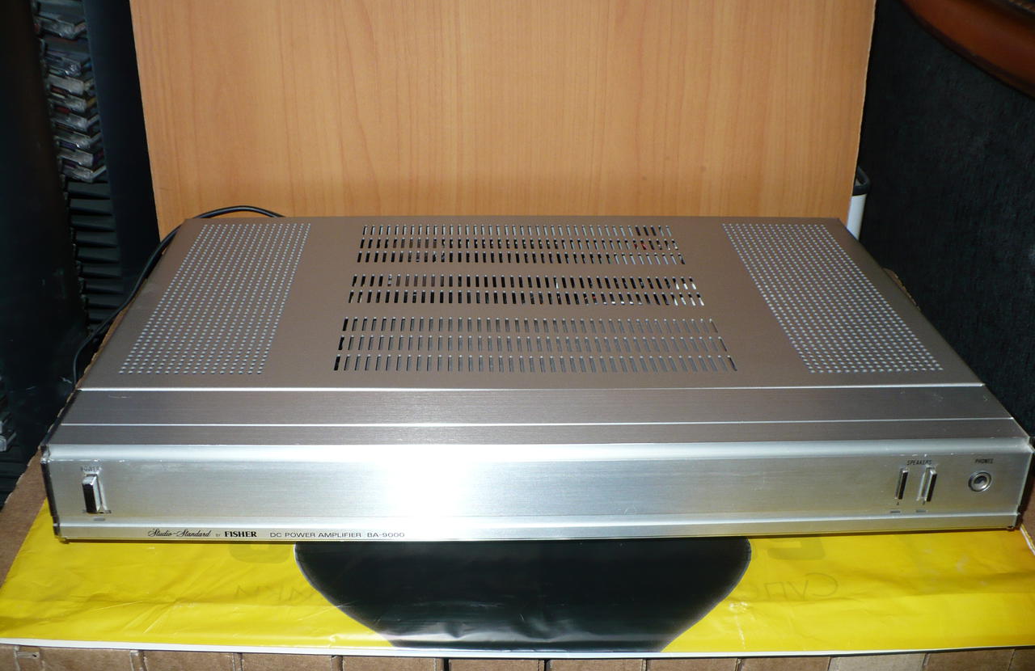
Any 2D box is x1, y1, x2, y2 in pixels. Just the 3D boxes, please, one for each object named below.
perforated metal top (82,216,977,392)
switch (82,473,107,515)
[{"bbox_3d":[0.006,-0.023,0.636,0.436,0.008,0.233,0,26,-3],"label":"perforated metal top"},{"bbox_3d":[-0.184,0.069,0.480,0.005,0.017,0.006,0,26,-3],"label":"switch"}]

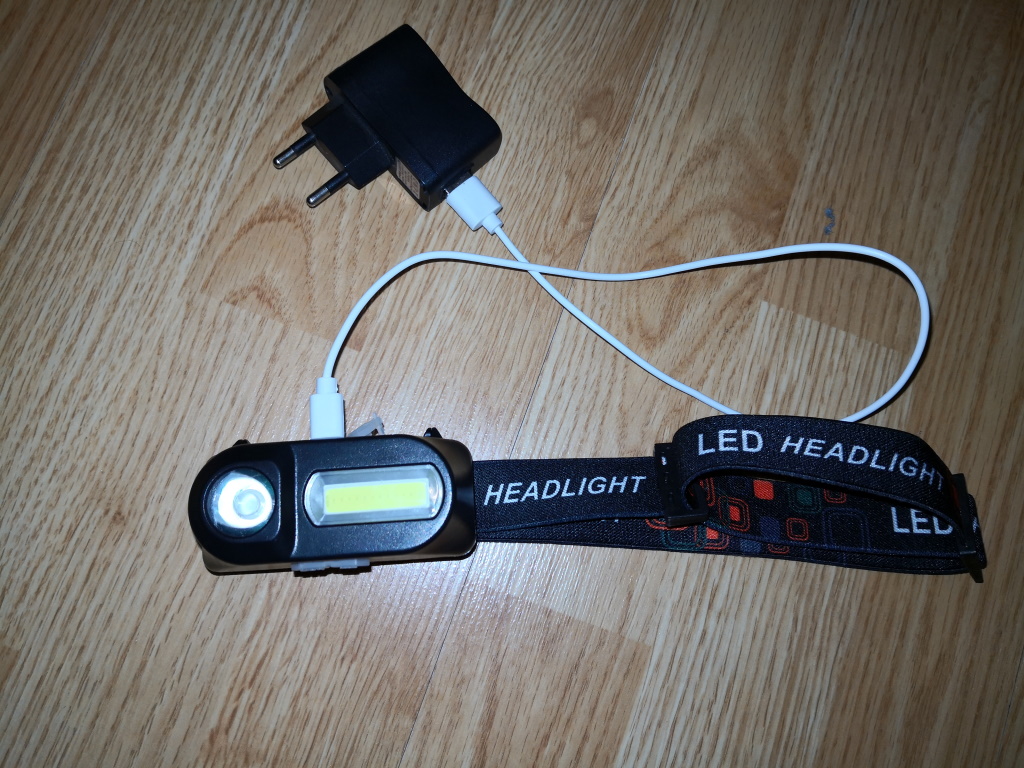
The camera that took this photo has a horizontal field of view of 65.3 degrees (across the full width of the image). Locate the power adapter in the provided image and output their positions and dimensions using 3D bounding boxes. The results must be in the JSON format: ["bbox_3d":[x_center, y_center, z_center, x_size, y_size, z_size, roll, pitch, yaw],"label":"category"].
[{"bbox_3d":[-0.047,-0.086,0.286,0.068,0.022,0.056,-40,85,-10],"label":"power adapter"}]

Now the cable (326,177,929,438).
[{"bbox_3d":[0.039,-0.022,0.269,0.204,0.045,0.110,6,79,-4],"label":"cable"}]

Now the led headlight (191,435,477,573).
[{"bbox_3d":[-0.057,0.038,0.254,0.091,0.039,0.042,-3,80,-5],"label":"led headlight"}]

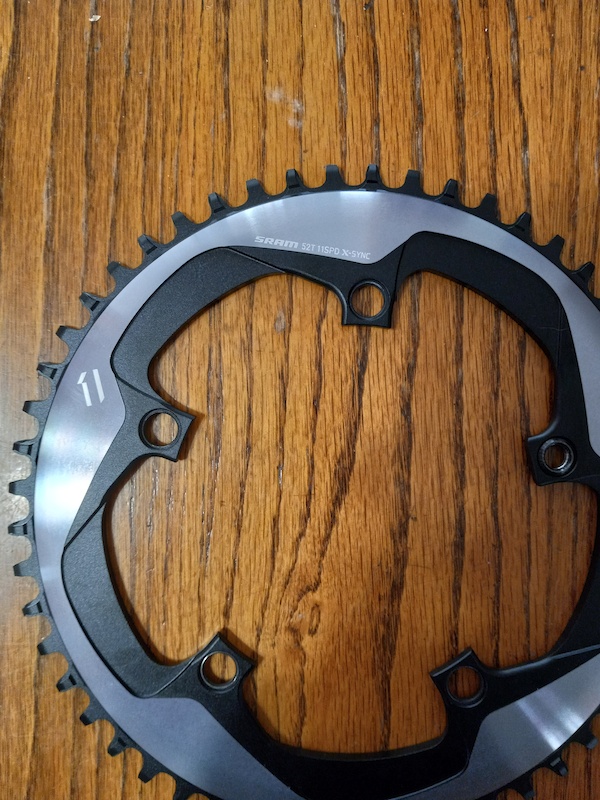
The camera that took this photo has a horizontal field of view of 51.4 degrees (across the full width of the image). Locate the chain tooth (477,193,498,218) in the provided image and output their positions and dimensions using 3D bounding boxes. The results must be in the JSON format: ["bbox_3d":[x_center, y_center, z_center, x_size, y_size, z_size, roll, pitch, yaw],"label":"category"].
[{"bbox_3d":[0.060,-0.062,0.198,0.005,0.003,0.007,24,89,-1],"label":"chain tooth"}]

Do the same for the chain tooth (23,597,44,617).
[{"bbox_3d":[-0.083,0.065,0.195,0.007,0.003,0.006,-18,90,-1],"label":"chain tooth"}]

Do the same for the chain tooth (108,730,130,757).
[{"bbox_3d":[-0.056,0.108,0.195,0.005,0.003,0.006,45,89,-1],"label":"chain tooth"}]

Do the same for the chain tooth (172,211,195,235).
[{"bbox_3d":[-0.037,-0.056,0.197,0.006,0.003,0.007,-31,90,-1],"label":"chain tooth"}]

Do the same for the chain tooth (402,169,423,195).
[{"bbox_3d":[0.036,-0.069,0.198,0.005,0.003,0.007,10,90,-1],"label":"chain tooth"}]

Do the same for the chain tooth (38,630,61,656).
[{"bbox_3d":[-0.078,0.077,0.195,0.006,0.003,0.005,-24,90,-1],"label":"chain tooth"}]

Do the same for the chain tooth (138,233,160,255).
[{"bbox_3d":[-0.048,-0.048,0.196,0.005,0.003,0.007,-38,91,-1],"label":"chain tooth"}]

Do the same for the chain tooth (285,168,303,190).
[{"bbox_3d":[-0.002,-0.069,0.198,0.006,0.003,0.007,-11,90,-1],"label":"chain tooth"}]

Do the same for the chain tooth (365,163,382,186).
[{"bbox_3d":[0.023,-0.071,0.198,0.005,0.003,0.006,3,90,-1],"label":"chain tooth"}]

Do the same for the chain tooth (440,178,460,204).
[{"bbox_3d":[0.048,-0.066,0.198,0.006,0.003,0.007,17,89,-1],"label":"chain tooth"}]

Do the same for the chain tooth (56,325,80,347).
[{"bbox_3d":[-0.072,-0.020,0.196,0.007,0.003,0.006,31,89,-1],"label":"chain tooth"}]

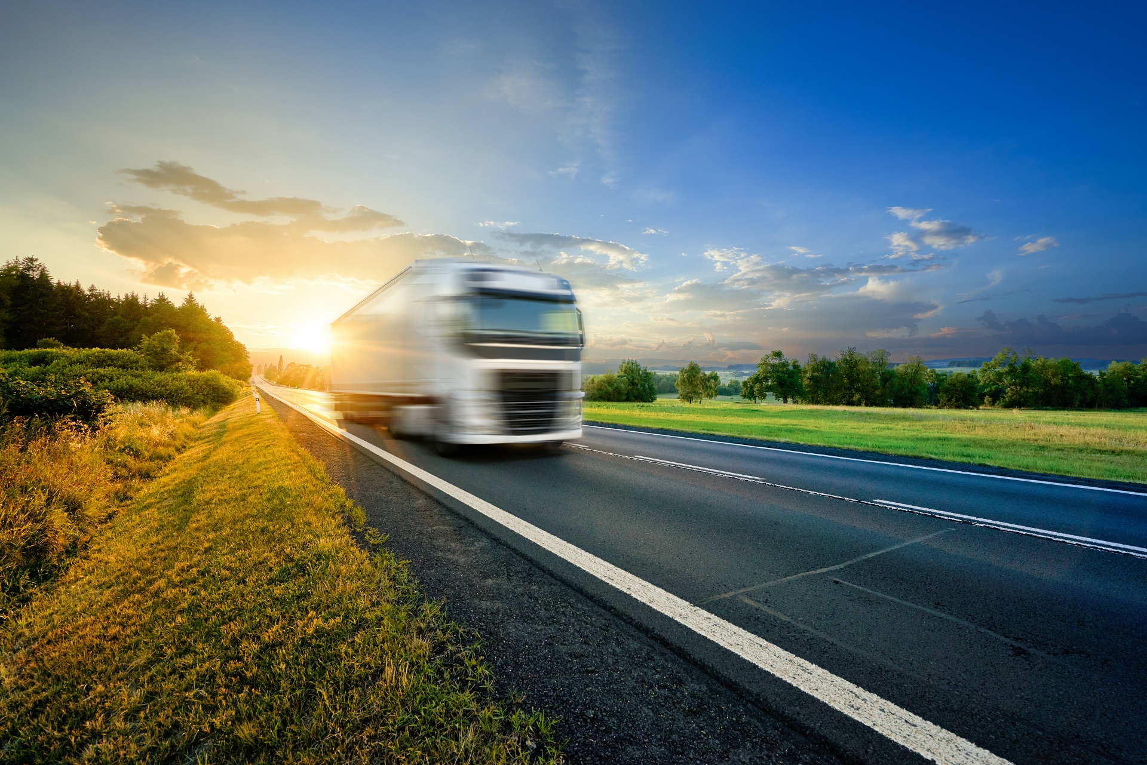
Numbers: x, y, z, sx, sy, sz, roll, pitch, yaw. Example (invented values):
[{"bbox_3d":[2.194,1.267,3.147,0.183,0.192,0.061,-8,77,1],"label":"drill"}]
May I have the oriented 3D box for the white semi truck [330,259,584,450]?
[{"bbox_3d":[-5.180,-0.560,16.200,2.600,4.000,16.400,-1,0,-32],"label":"white semi truck"}]

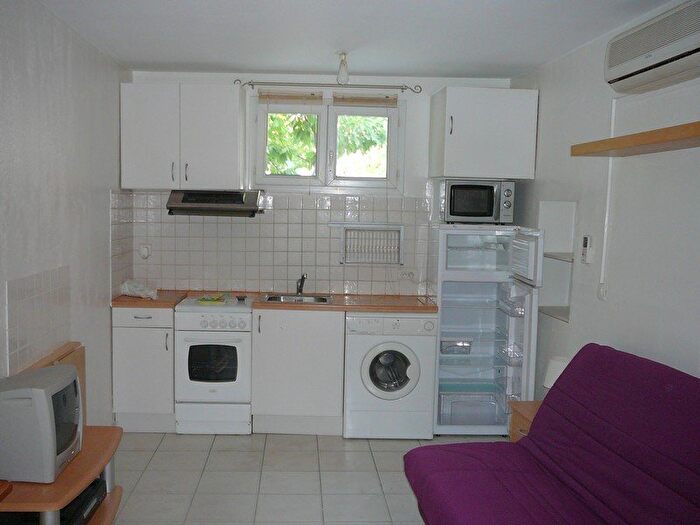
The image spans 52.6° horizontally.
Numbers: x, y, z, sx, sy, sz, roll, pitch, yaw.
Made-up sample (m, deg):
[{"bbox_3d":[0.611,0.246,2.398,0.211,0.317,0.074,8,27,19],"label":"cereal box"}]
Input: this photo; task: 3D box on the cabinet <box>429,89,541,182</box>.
[{"bbox_3d":[0.905,-0.871,4.894,0.605,0.580,0.557,1,6,-4],"label":"cabinet"}]

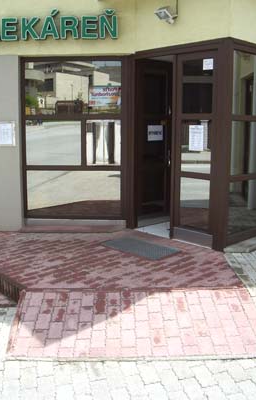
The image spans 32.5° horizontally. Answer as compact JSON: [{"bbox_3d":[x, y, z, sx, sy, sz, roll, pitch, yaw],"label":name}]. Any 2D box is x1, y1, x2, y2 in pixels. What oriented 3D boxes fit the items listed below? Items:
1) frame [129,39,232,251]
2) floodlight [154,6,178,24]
[{"bbox_3d":[0.606,-0.695,5.569,0.120,2.417,1.469,-9,13,-44],"label":"frame"},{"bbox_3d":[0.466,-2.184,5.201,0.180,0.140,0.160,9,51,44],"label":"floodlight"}]

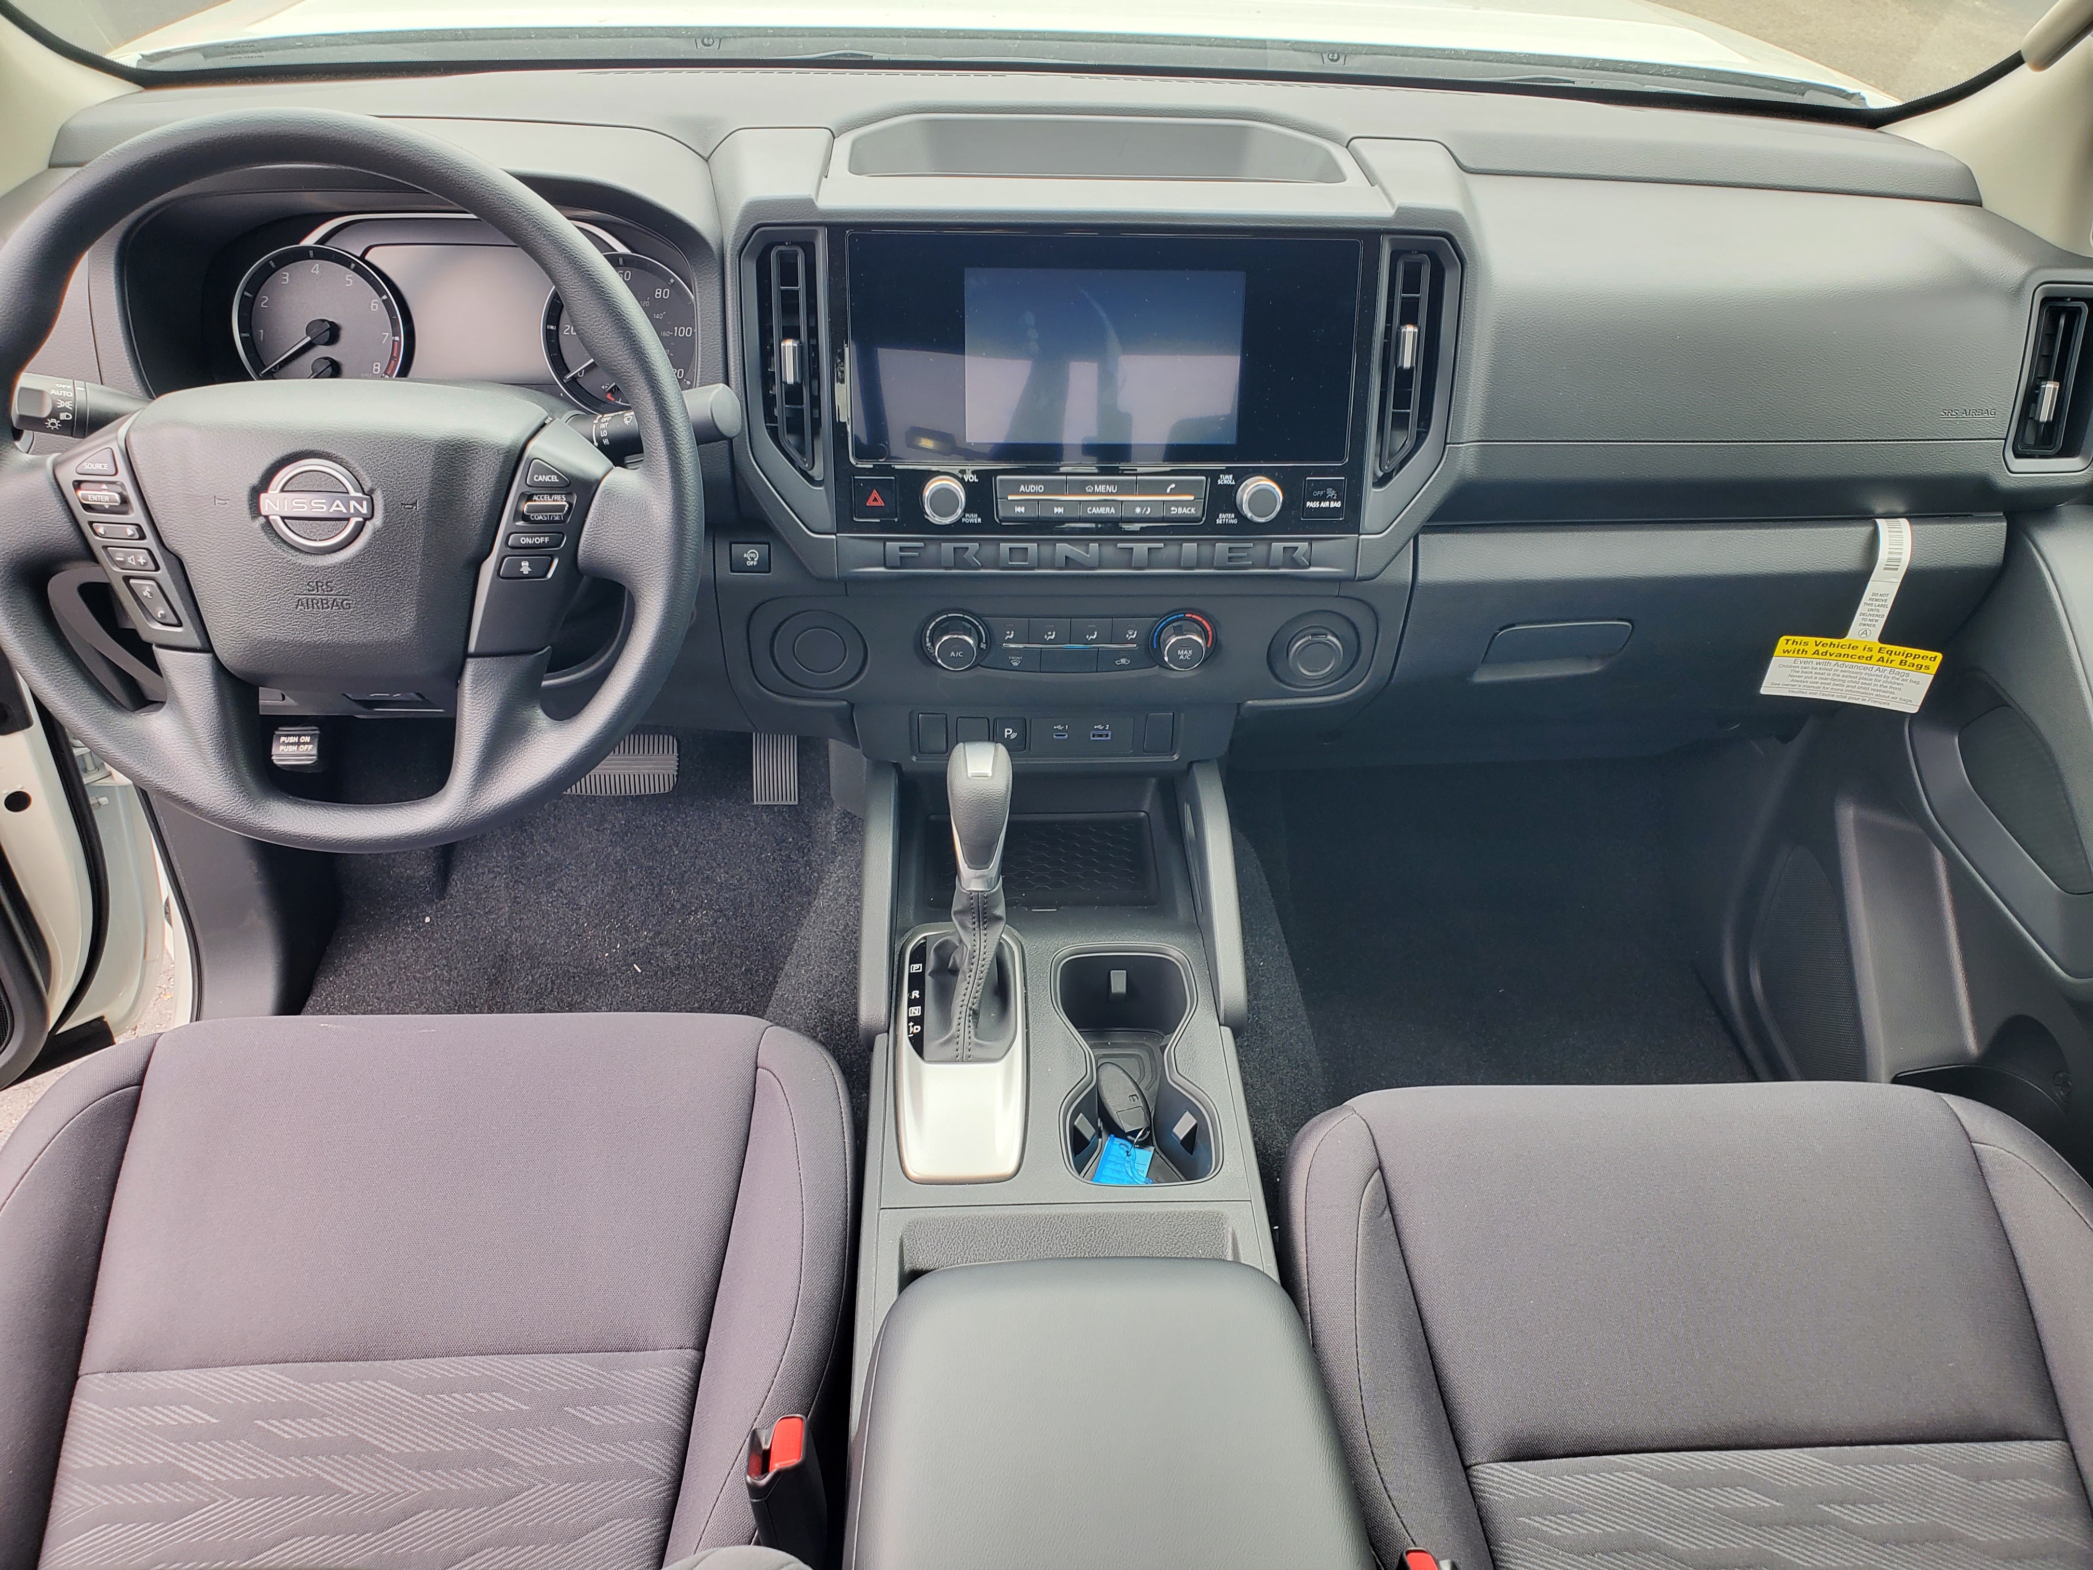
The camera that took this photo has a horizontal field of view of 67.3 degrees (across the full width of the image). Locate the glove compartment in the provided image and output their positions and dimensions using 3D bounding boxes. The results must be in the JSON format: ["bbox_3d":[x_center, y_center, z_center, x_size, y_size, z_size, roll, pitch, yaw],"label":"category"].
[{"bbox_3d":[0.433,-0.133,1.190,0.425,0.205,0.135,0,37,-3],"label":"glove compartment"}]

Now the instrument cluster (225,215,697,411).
[{"bbox_3d":[-0.384,-0.319,1.066,0.305,0.135,0.080,0,23,-3],"label":"instrument cluster"}]

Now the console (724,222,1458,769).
[{"bbox_3d":[0.025,-0.198,1.081,0.455,0.375,0.120,0,29,-3],"label":"console"}]

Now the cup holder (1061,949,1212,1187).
[{"bbox_3d":[0.055,0.189,0.954,0.092,0.072,0.188,0,37,-3],"label":"cup holder"}]

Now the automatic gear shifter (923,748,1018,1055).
[{"bbox_3d":[-0.044,0.065,0.924,0.057,0.172,0.112,0,37,-3],"label":"automatic gear shifter"}]

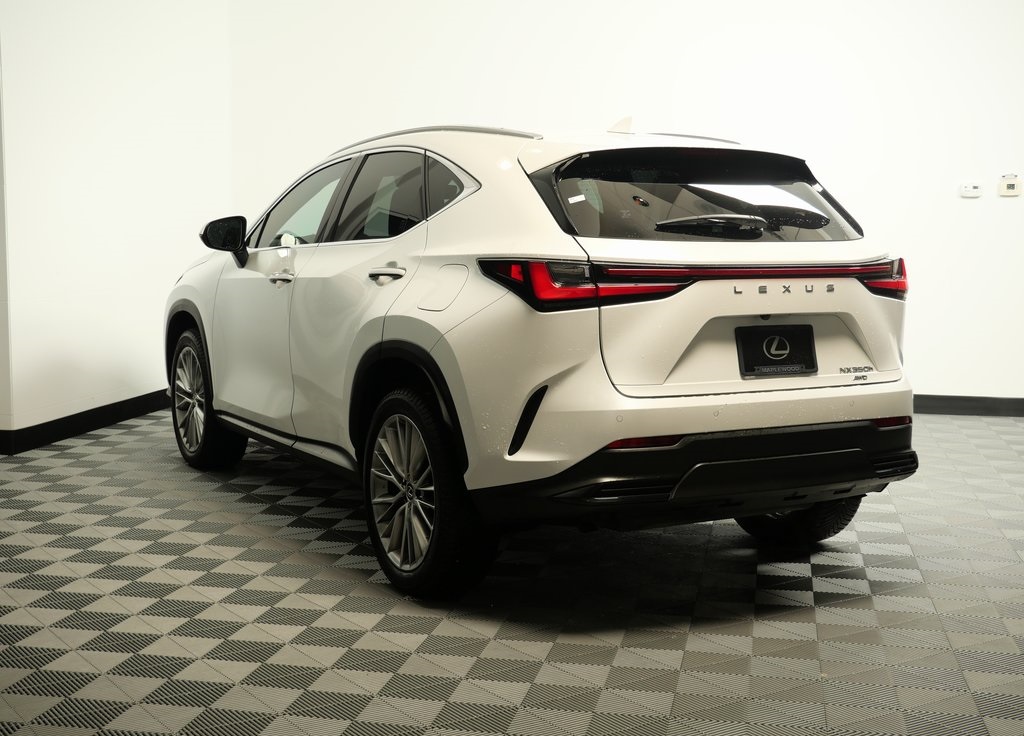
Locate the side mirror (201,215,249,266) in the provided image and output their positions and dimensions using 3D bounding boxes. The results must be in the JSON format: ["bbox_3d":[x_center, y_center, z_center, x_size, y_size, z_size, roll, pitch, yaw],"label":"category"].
[{"bbox_3d":[-1.308,-0.570,5.323,0.215,0.215,0.160,-3,7,-30],"label":"side mirror"}]

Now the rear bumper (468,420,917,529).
[{"bbox_3d":[0.768,0.332,3.911,1.750,0.330,0.500,-3,7,-28],"label":"rear bumper"}]

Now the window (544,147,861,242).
[{"bbox_3d":[0.706,-0.566,3.924,1.160,0.440,0.120,-3,-35,-28],"label":"window"}]

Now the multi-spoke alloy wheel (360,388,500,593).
[{"bbox_3d":[-0.281,0.415,4.150,0.240,0.735,0.730,-3,7,-30],"label":"multi-spoke alloy wheel"}]

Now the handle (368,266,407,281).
[{"bbox_3d":[-0.436,-0.334,4.187,0.055,0.042,0.230,-3,7,-30],"label":"handle"}]

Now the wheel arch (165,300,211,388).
[{"bbox_3d":[-1.637,-0.109,6.074,0.140,0.470,0.860,-3,7,-30],"label":"wheel arch"}]

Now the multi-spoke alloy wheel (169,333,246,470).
[{"bbox_3d":[-1.552,0.153,6.138,0.235,0.735,0.720,-3,7,-30],"label":"multi-spoke alloy wheel"}]

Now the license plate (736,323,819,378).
[{"bbox_3d":[0.848,-0.055,3.776,0.305,0.160,0.022,-3,-3,-28],"label":"license plate"}]

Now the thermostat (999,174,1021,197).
[{"bbox_3d":[3.546,-1.301,8.434,0.138,0.150,0.035,2,6,9],"label":"thermostat"}]

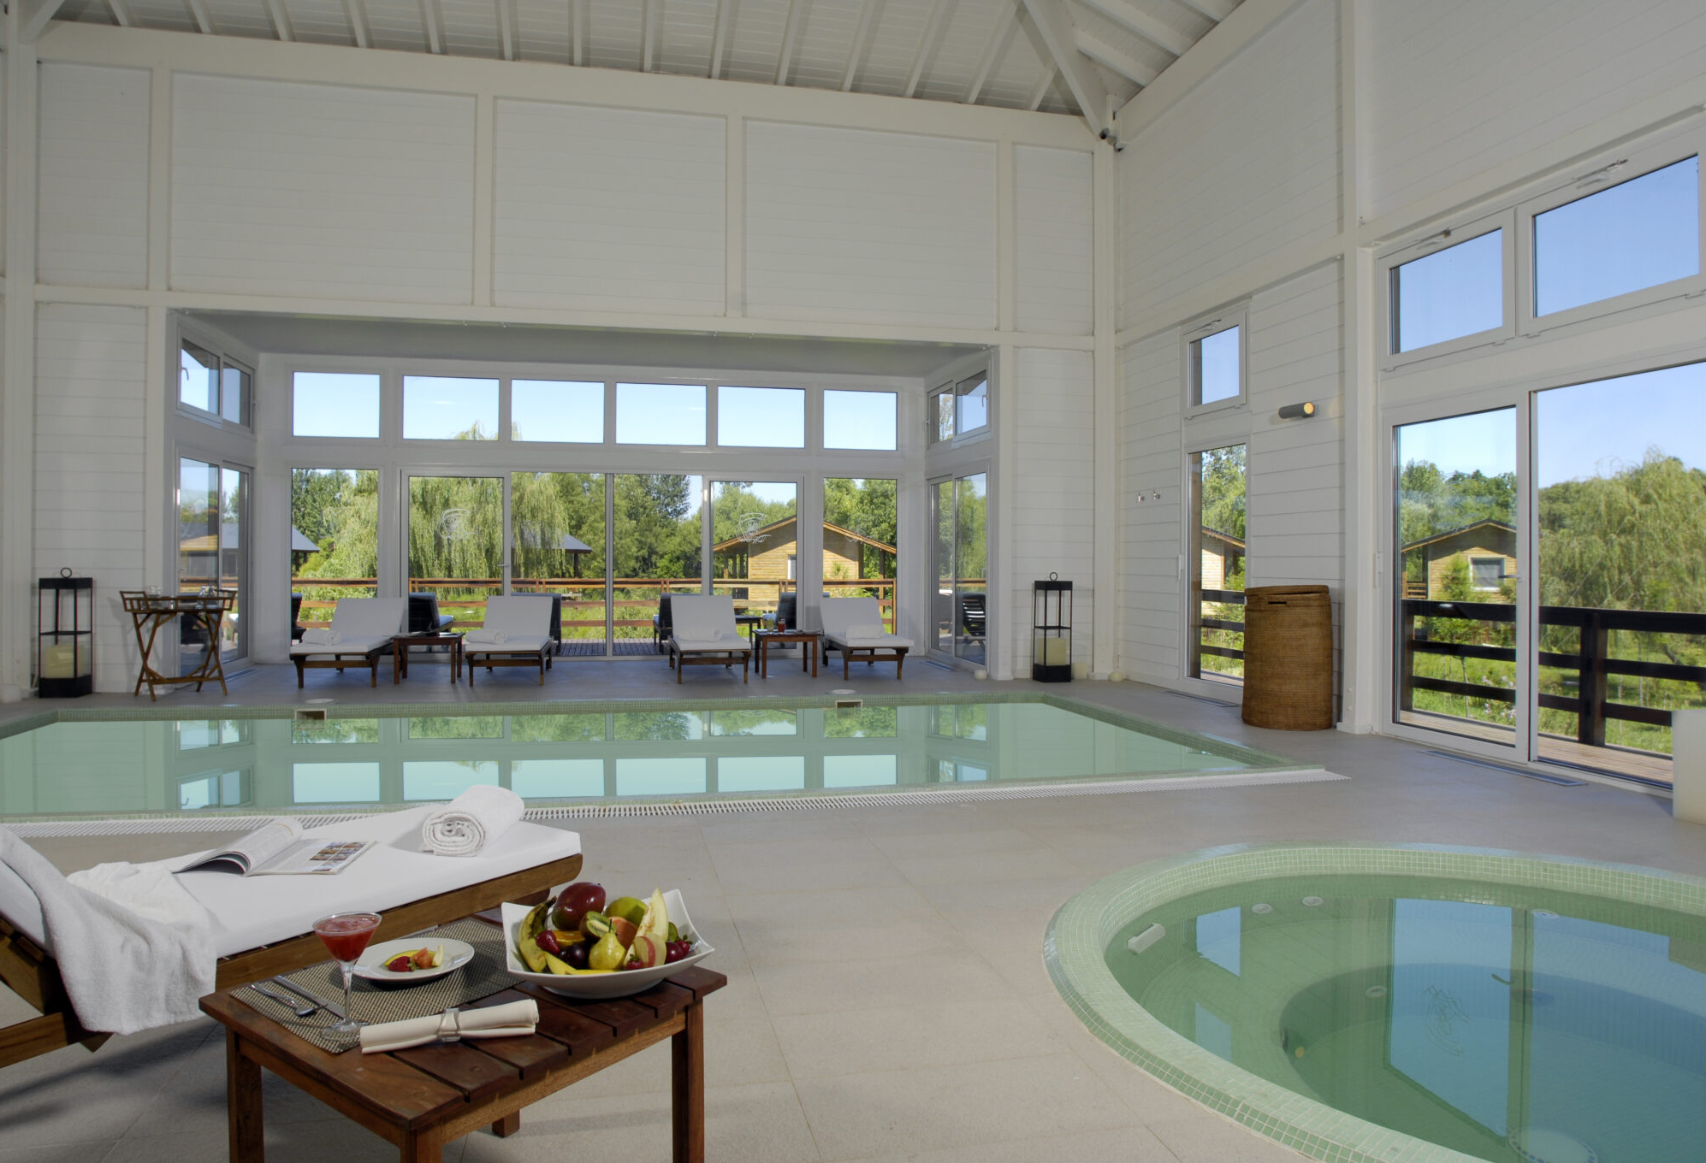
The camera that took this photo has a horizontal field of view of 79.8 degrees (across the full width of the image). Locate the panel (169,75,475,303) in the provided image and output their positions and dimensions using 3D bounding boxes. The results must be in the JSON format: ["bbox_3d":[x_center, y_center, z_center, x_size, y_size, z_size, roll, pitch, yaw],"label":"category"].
[{"bbox_3d":[-4.530,-3.368,8.805,2.429,1.835,0.060,0,1,-11],"label":"panel"}]

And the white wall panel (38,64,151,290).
[{"bbox_3d":[-6.290,-3.358,8.469,0.835,1.817,0.060,0,1,-11],"label":"white wall panel"}]

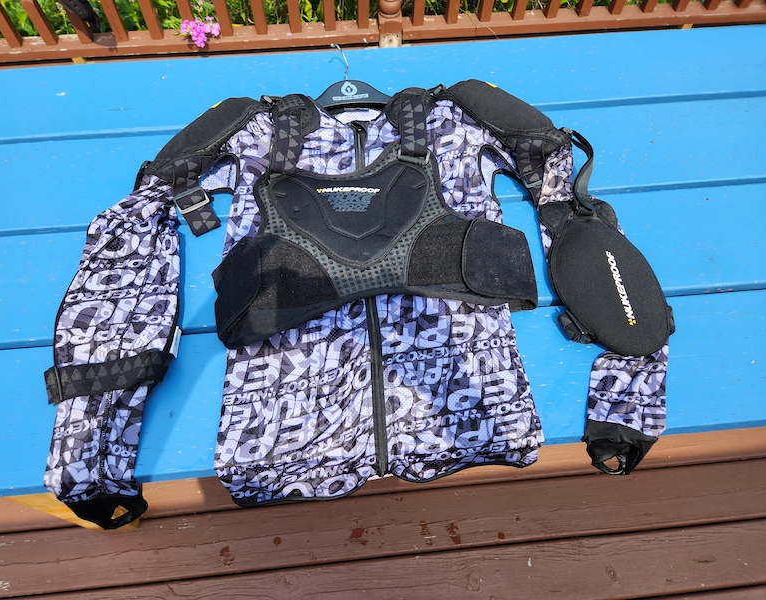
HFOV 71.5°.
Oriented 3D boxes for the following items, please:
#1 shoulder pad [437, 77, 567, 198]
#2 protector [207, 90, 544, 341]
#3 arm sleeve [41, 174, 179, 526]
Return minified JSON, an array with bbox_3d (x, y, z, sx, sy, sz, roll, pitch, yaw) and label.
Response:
[{"bbox_3d":[0.236,-0.318,1.040,0.260,0.100,0.190,15,60,9],"label":"shoulder pad"},{"bbox_3d":[-0.032,-0.169,0.936,0.510,0.125,0.490,-5,59,-2],"label":"protector"},{"bbox_3d":[-0.416,0.034,0.853,0.180,0.075,0.610,-5,59,-2],"label":"arm sleeve"}]

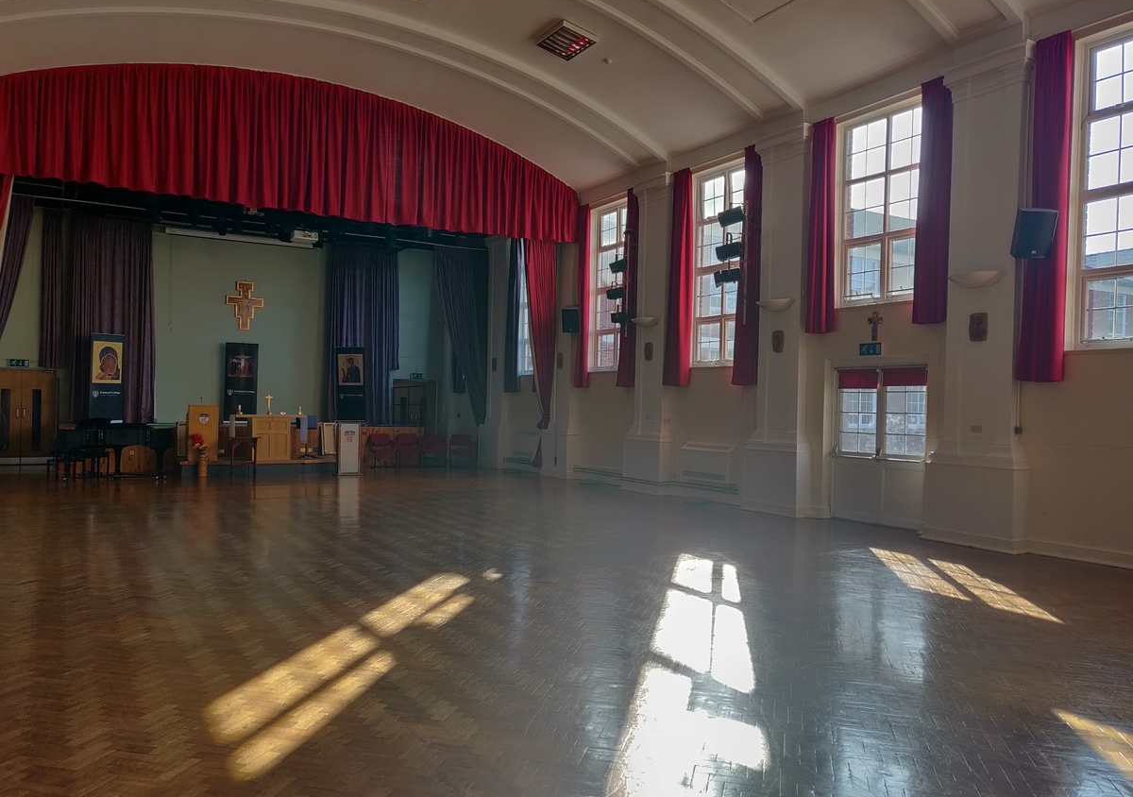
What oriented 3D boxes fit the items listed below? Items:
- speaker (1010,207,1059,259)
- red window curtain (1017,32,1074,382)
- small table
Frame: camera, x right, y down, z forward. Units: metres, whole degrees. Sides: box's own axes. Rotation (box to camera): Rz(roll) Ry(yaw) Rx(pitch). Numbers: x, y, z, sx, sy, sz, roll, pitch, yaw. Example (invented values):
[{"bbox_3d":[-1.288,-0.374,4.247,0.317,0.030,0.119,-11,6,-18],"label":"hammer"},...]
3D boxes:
[{"bbox_3d":[5.030,-1.783,8.856,0.360,0.510,0.300,1,21,8],"label":"speaker"},{"bbox_3d":[5.656,-2.243,9.645,0.190,4.061,0.490,2,-1,-32],"label":"red window curtain"},{"bbox_3d":[-6.597,1.196,16.720,0.569,0.848,0.450,2,-1,-32],"label":"small table"}]

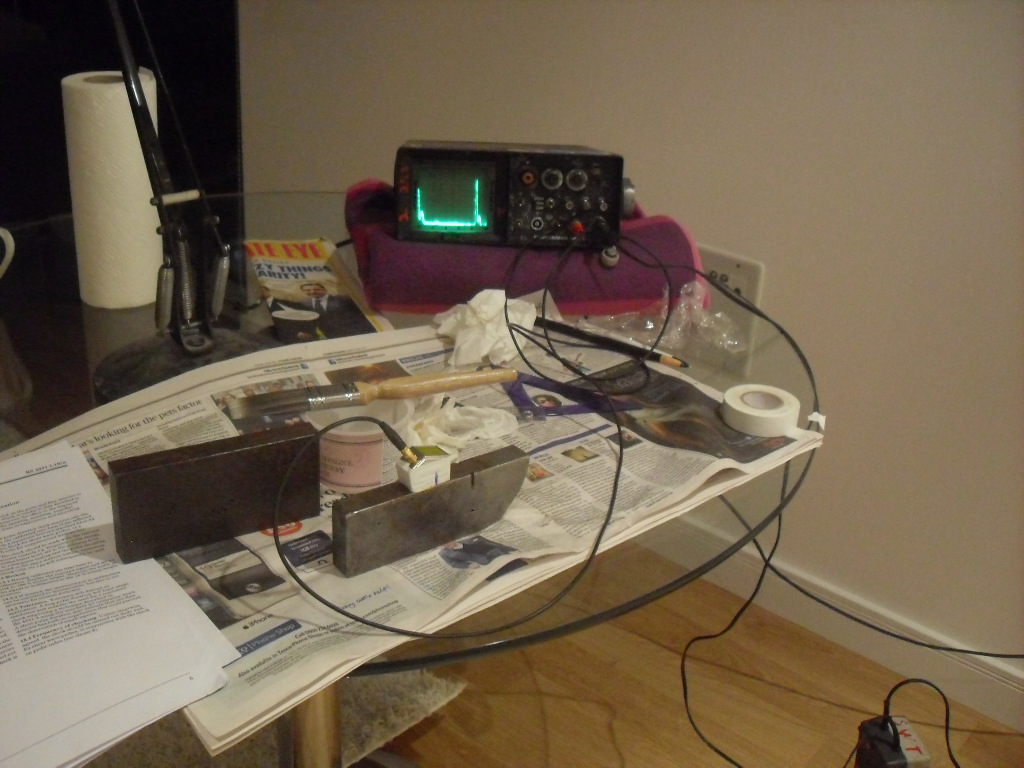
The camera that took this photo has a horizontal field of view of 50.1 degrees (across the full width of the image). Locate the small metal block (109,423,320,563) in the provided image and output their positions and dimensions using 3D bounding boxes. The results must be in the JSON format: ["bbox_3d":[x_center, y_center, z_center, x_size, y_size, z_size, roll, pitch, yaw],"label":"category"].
[{"bbox_3d":[-0.201,0.074,0.754,0.138,0.069,0.018,-11,30,-30],"label":"small metal block"}]

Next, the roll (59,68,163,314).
[{"bbox_3d":[-0.400,-0.195,1.111,0.085,0.222,0.085,4,26,-2],"label":"roll"}]

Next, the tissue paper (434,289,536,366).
[{"bbox_3d":[-0.025,-0.054,1.050,0.097,0.068,0.075,5,26,0],"label":"tissue paper"}]

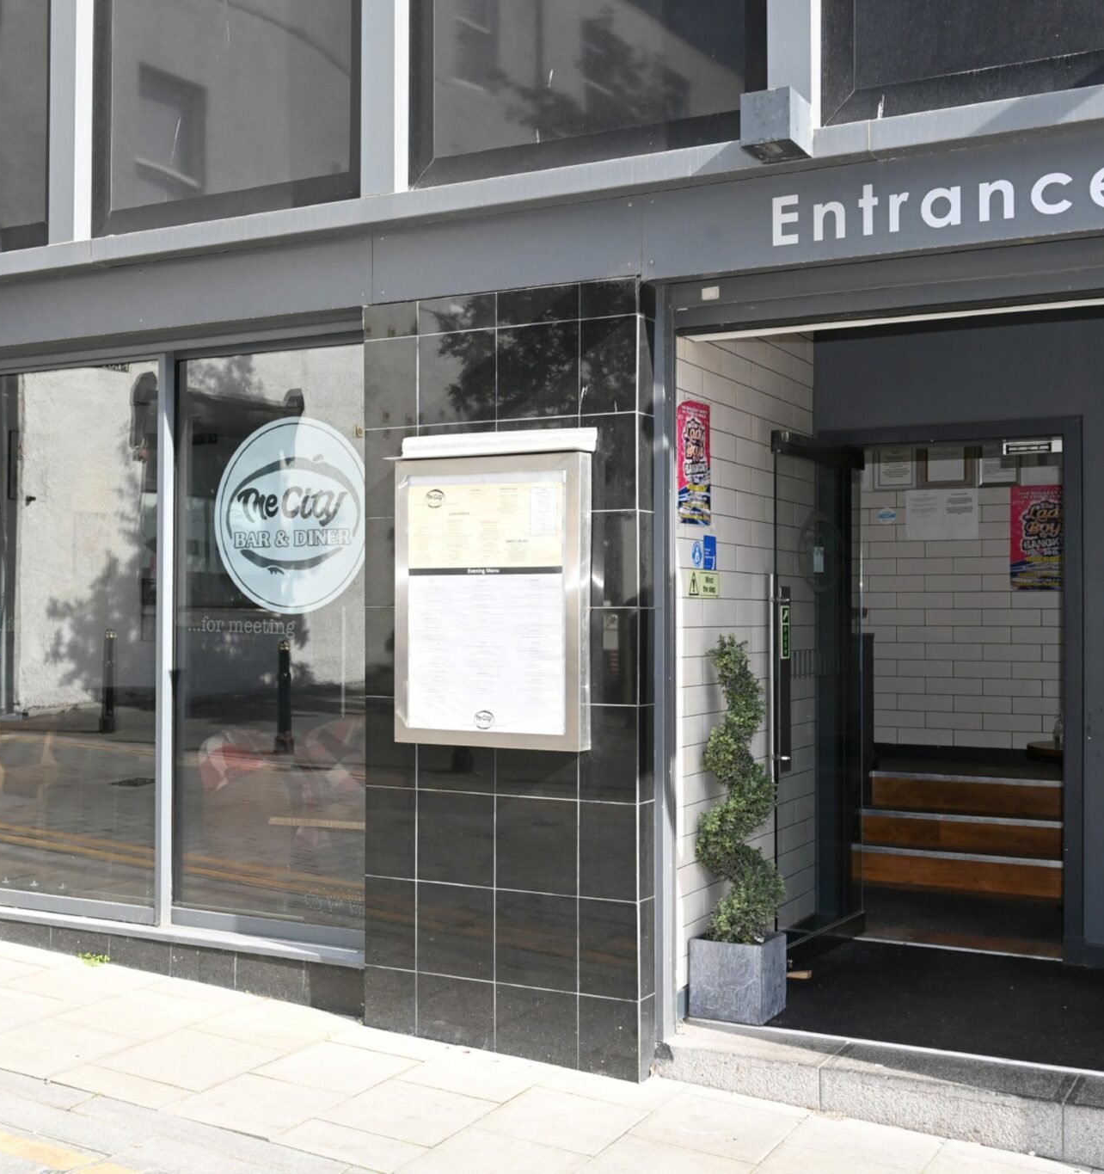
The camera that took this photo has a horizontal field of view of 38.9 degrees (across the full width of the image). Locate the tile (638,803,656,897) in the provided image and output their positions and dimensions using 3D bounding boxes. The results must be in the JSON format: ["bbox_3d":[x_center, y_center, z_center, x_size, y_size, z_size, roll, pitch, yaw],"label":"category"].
[{"bbox_3d":[0.291,0.823,4.863,0.010,0.300,0.112,0,-1,29],"label":"tile"}]

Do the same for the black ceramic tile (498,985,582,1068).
[{"bbox_3d":[-0.046,1.417,5.057,0.307,0.236,0.010,0,-1,29],"label":"black ceramic tile"}]

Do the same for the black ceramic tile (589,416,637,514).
[{"bbox_3d":[0.180,-0.387,4.895,0.205,0.300,0.010,0,-1,28],"label":"black ceramic tile"}]

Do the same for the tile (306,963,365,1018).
[{"bbox_3d":[-0.737,1.403,5.432,0.289,0.176,0.010,0,-1,28],"label":"tile"}]

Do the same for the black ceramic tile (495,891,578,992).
[{"bbox_3d":[-0.046,1.144,5.061,0.307,0.304,0.010,0,-1,29],"label":"black ceramic tile"}]

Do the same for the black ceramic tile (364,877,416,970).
[{"bbox_3d":[-0.539,1.132,5.265,0.211,0.300,0.010,0,-1,28],"label":"black ceramic tile"}]

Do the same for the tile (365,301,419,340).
[{"bbox_3d":[-0.542,-0.905,5.347,0.210,0.115,0.015,0,-1,29],"label":"tile"}]

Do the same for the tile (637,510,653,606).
[{"bbox_3d":[0.292,-0.086,4.875,0.010,0.299,0.112,0,-1,29],"label":"tile"}]

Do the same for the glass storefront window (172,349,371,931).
[{"bbox_3d":[-1.040,0.178,5.776,0.930,2.097,0.020,0,-1,29],"label":"glass storefront window"}]

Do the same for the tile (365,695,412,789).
[{"bbox_3d":[-0.546,0.533,5.346,0.211,0.304,0.010,0,-1,29],"label":"tile"}]

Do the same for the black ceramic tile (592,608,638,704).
[{"bbox_3d":[0.183,0.221,4.933,0.206,0.302,0.015,0,-1,29],"label":"black ceramic tile"}]

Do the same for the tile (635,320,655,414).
[{"bbox_3d":[0.296,-0.701,4.981,0.012,0.308,0.123,0,-1,28],"label":"tile"}]

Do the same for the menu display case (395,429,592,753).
[{"bbox_3d":[-0.202,0.011,5.017,0.700,1.002,0.110,0,-1,29],"label":"menu display case"}]

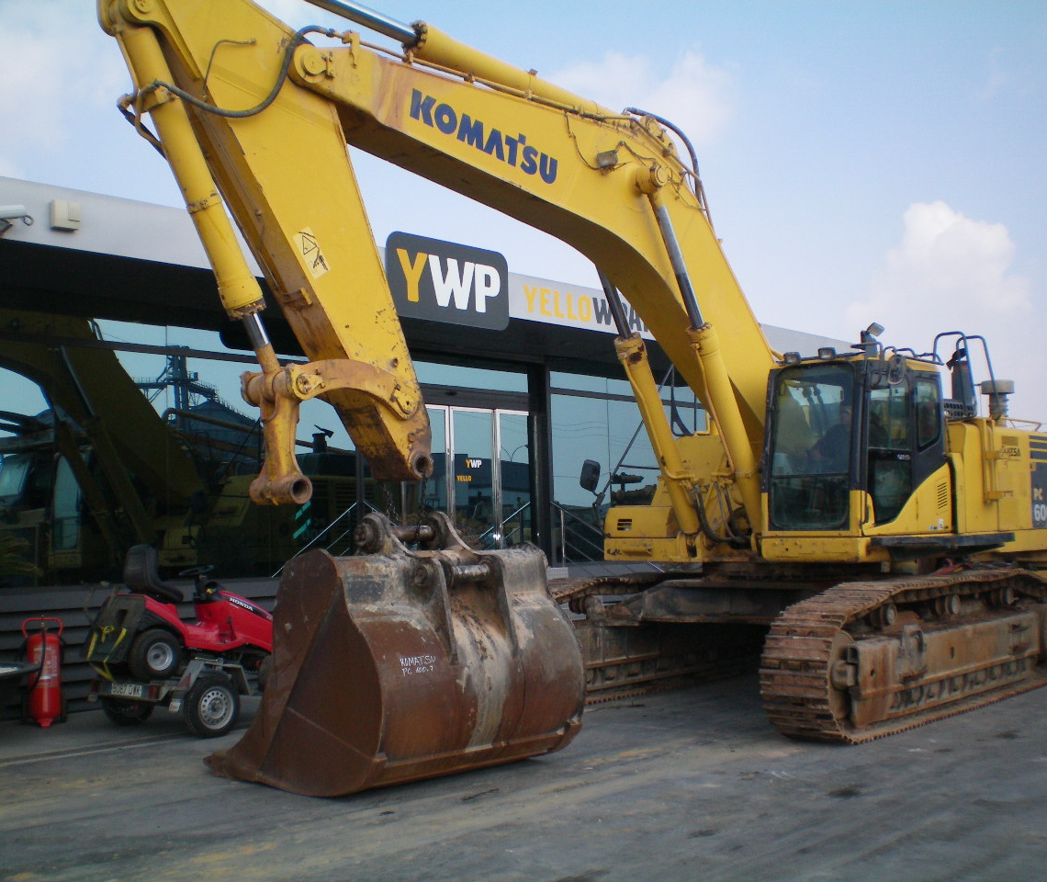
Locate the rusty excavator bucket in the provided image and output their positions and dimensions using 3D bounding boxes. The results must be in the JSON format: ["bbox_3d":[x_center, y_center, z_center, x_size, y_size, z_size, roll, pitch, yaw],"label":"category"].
[{"bbox_3d":[-0.969,1.476,9.649,2.060,1.870,1.930,-4,-5,44],"label":"rusty excavator bucket"}]

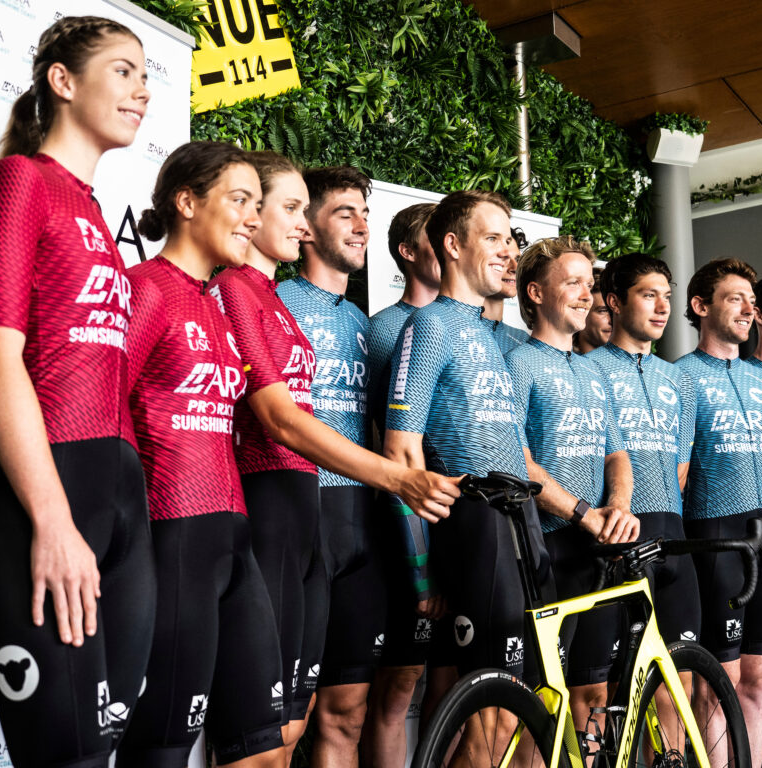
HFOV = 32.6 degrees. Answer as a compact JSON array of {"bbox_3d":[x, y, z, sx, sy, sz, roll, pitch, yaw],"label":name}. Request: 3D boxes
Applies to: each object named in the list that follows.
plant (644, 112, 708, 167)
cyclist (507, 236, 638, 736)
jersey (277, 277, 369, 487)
[{"bbox_3d":[1.487,-1.232,6.574,0.280,0.250,0.220,2,-10,-22],"label":"plant"},{"bbox_3d":[0.519,0.473,3.436,0.490,1.773,0.380,7,-13,-43],"label":"cyclist"},{"bbox_3d":[-0.153,-0.009,3.143,0.280,0.550,0.460,-9,-12,39],"label":"jersey"}]

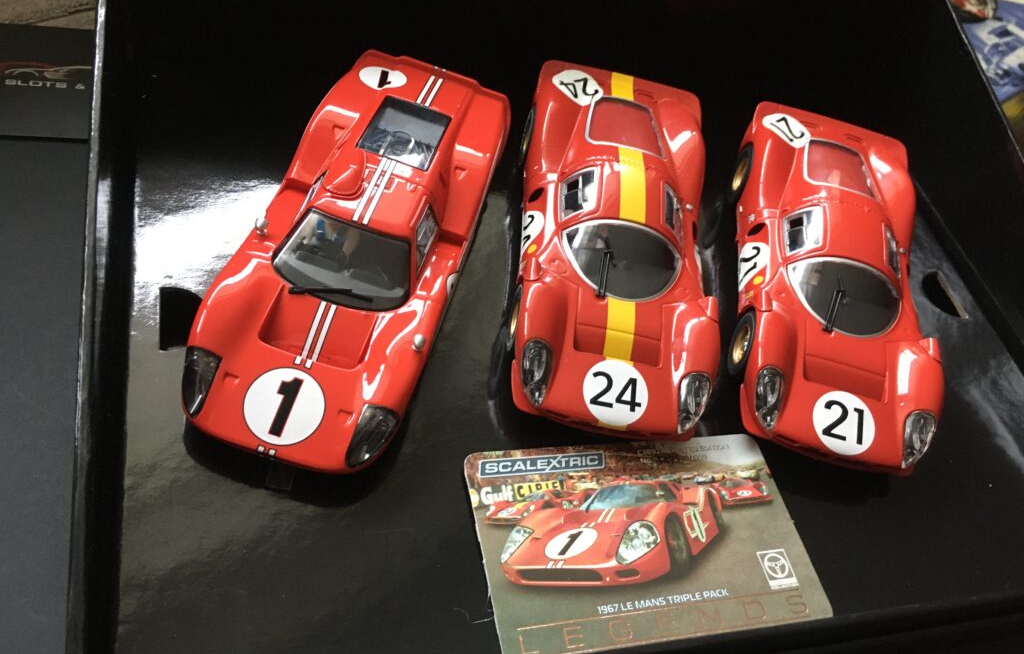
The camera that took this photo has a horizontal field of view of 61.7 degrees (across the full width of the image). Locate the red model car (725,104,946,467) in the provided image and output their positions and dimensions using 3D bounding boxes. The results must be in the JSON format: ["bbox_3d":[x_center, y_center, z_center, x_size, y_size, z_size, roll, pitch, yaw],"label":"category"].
[{"bbox_3d":[0.098,-0.019,0.261,0.058,0.032,0.131,16,51,-3],"label":"red model car"}]

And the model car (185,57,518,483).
[{"bbox_3d":[-0.039,-0.023,0.227,0.056,0.030,0.134,18,51,-2],"label":"model car"}]

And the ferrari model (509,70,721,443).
[{"bbox_3d":[0.031,-0.029,0.250,0.058,0.032,0.131,11,51,-7],"label":"ferrari model"}]

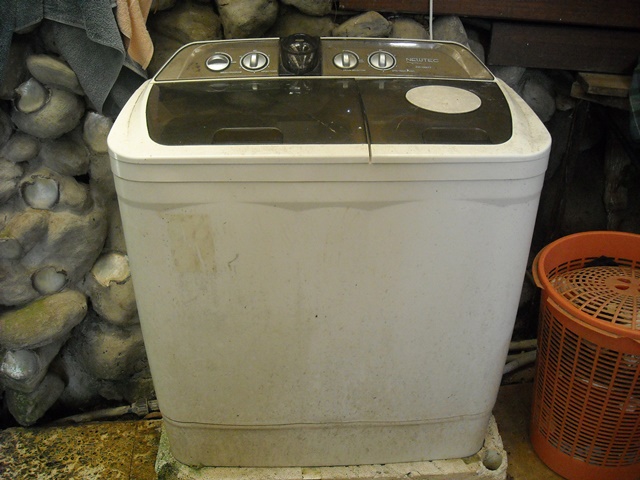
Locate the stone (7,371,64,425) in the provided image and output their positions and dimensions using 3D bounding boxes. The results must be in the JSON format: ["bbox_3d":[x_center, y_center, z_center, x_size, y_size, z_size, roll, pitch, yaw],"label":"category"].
[{"bbox_3d":[-0.746,0.417,1.690,0.145,0.130,0.120,-1,28,0],"label":"stone"}]

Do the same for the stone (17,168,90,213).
[{"bbox_3d":[-0.654,-0.122,1.600,0.180,0.110,0.120,-1,28,0],"label":"stone"}]

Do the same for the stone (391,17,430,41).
[{"bbox_3d":[0.216,-0.507,1.580,0.100,0.090,0.100,-1,28,0],"label":"stone"}]

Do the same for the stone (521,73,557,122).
[{"bbox_3d":[0.551,-0.359,1.640,0.095,0.110,0.100,0,29,0],"label":"stone"}]

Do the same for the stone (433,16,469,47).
[{"bbox_3d":[0.316,-0.510,1.590,0.095,0.085,0.090,0,29,0],"label":"stone"}]

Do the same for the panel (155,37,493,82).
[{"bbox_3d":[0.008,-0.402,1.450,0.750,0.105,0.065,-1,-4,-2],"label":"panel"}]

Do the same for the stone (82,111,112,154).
[{"bbox_3d":[-0.545,-0.266,1.600,0.085,0.105,0.085,-1,28,0],"label":"stone"}]

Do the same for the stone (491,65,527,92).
[{"bbox_3d":[0.464,-0.392,1.610,0.100,0.080,0.090,0,29,0],"label":"stone"}]

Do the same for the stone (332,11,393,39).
[{"bbox_3d":[0.103,-0.511,1.570,0.145,0.095,0.110,-1,28,0],"label":"stone"}]

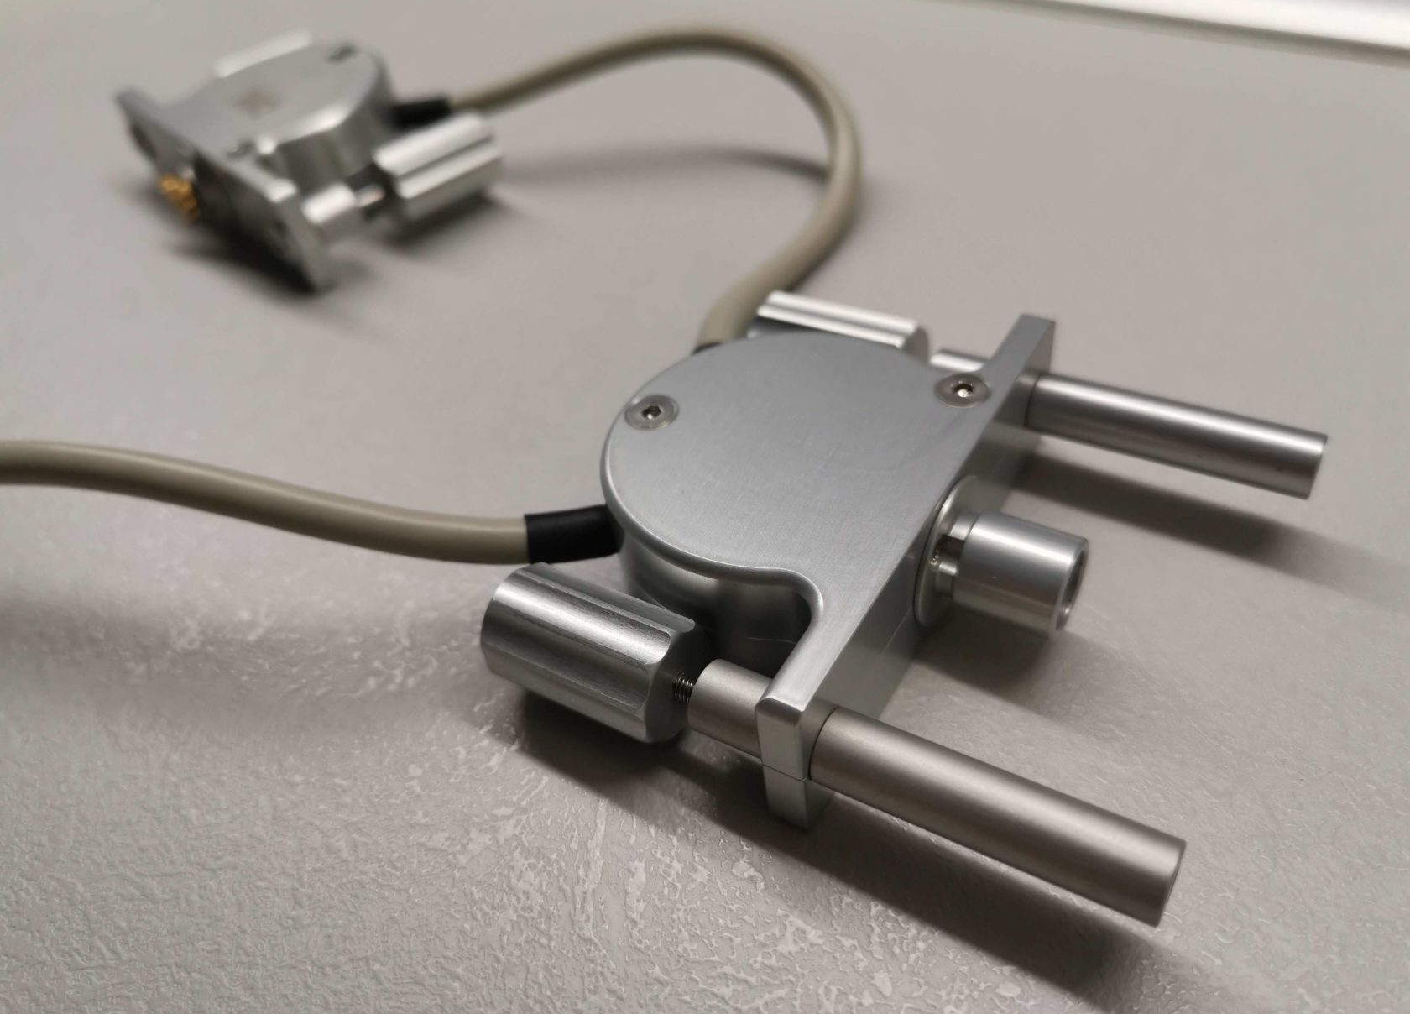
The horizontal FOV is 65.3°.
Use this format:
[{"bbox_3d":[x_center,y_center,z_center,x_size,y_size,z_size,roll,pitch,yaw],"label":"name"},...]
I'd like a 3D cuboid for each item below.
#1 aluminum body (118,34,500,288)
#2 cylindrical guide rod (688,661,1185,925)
[{"bbox_3d":[-0.085,-0.076,0.233,0.045,0.019,0.072,-36,52,-28],"label":"aluminum body"},{"bbox_3d":[0.020,0.026,0.104,0.047,0.008,0.008,18,47,27],"label":"cylindrical guide rod"}]

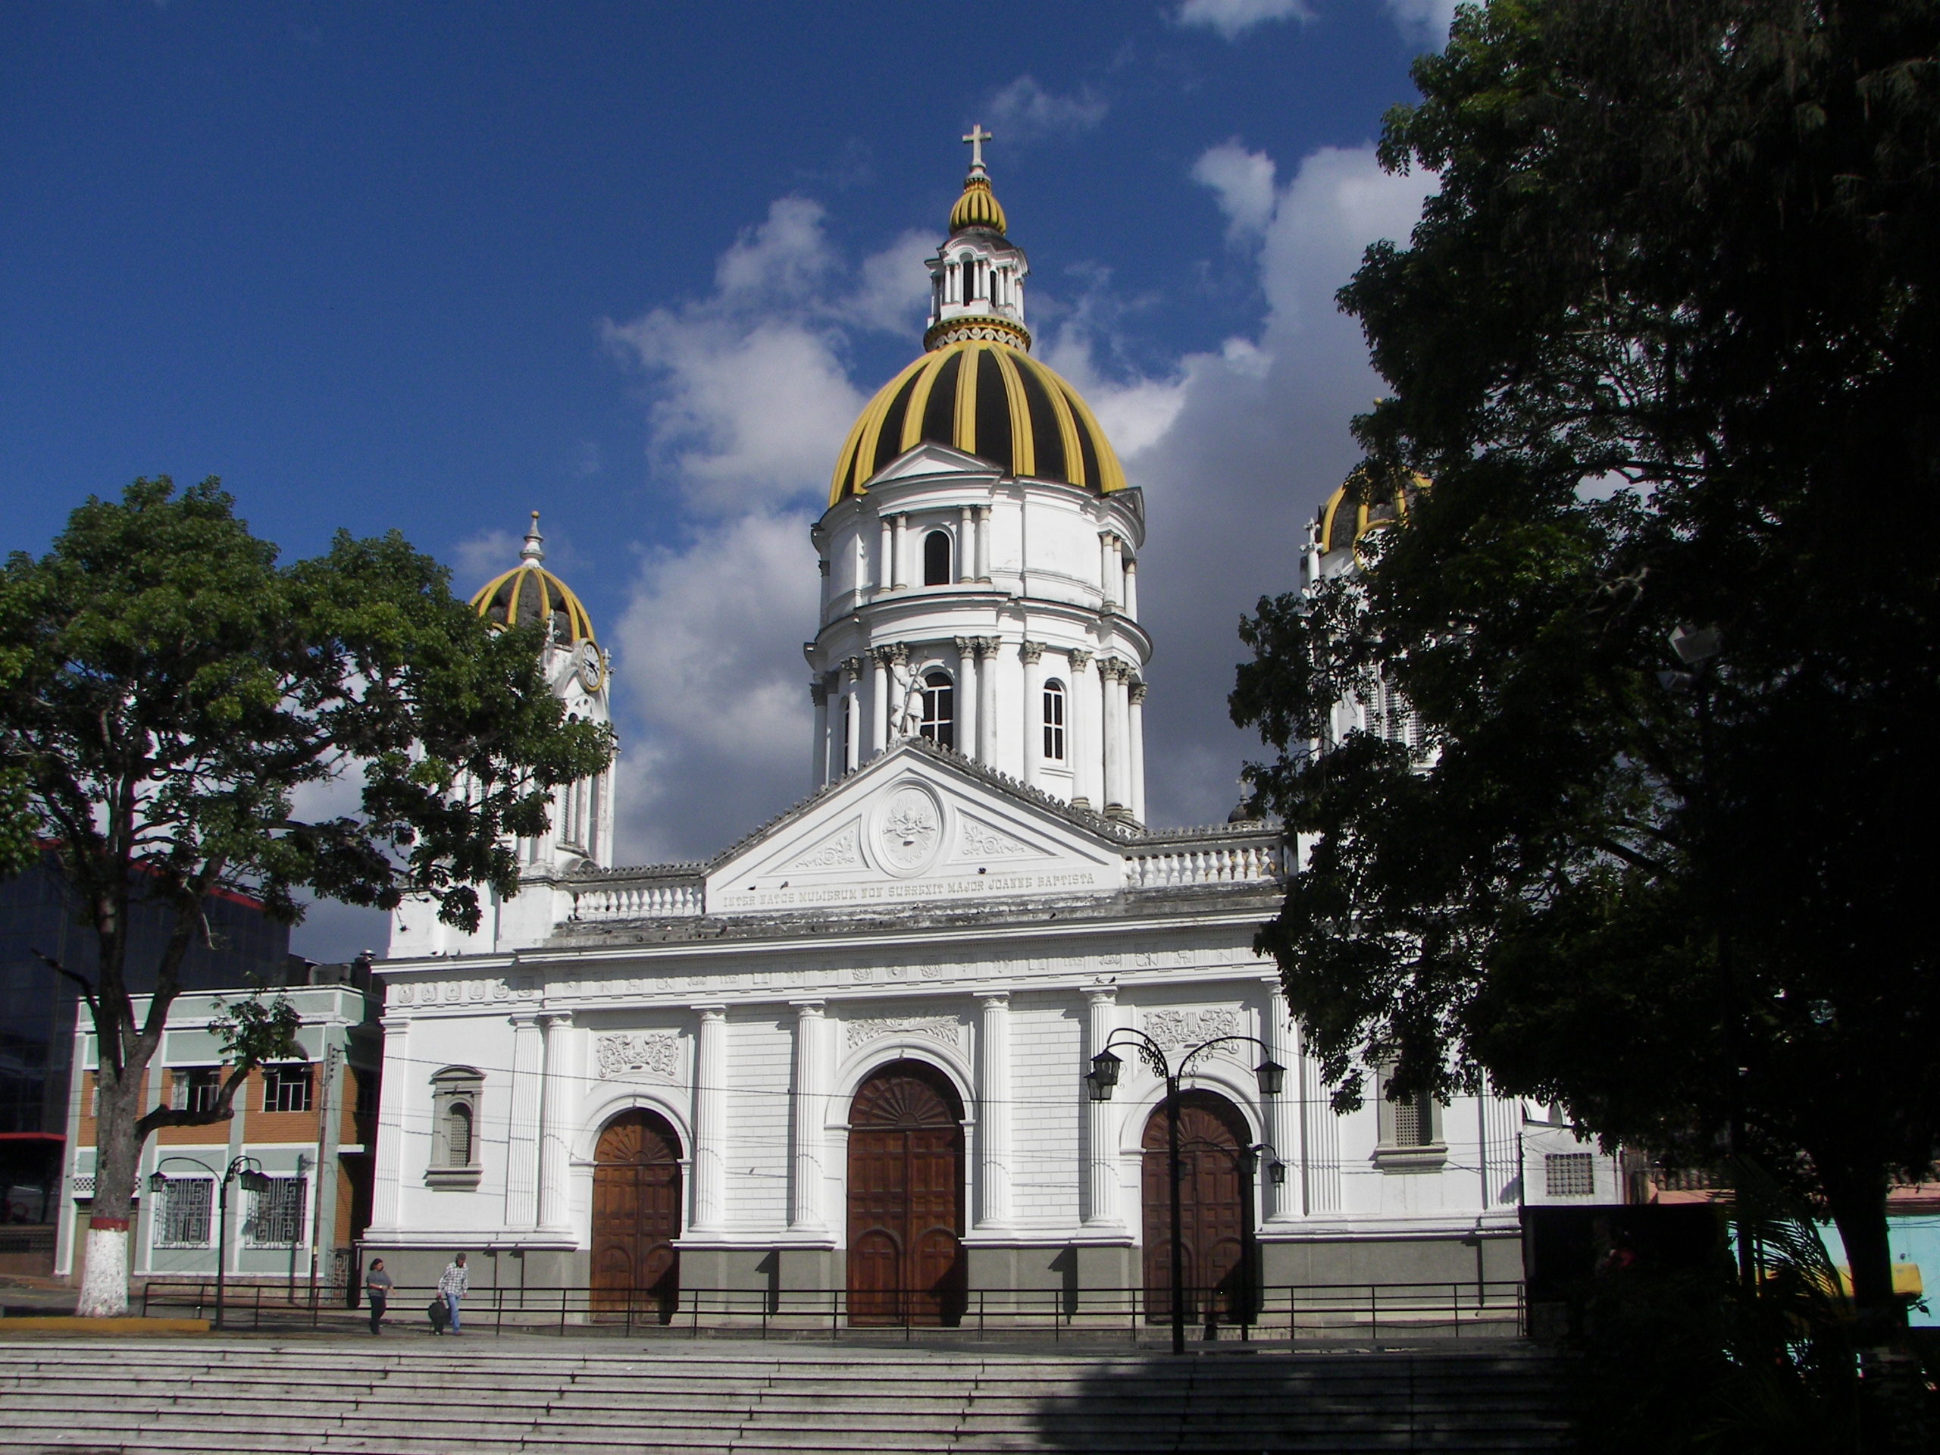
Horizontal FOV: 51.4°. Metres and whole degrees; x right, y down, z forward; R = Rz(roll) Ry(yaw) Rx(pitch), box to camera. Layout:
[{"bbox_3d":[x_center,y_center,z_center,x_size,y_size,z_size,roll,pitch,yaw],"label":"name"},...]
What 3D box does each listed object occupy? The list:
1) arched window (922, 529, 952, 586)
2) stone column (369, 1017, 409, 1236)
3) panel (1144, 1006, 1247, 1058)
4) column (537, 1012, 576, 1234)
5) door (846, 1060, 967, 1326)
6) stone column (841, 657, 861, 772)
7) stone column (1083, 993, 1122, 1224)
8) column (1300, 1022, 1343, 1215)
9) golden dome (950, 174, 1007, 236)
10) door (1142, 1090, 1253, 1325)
[{"bbox_3d":[-0.901,-4.830,57.238,0.830,1.720,0.300,-5,-17,17],"label":"arched window"},{"bbox_3d":[-13.590,9.263,47.333,0.780,5.008,0.500,-5,-16,16],"label":"stone column"},{"bbox_3d":[5.078,6.909,45.623,2.308,1.059,0.100,-5,-17,16],"label":"panel"},{"bbox_3d":[-9.425,9.023,46.096,0.740,5.008,0.620,-5,-16,16],"label":"column"},{"bbox_3d":[-1.453,10.831,47.080,2.883,5.979,0.150,-5,-17,16],"label":"door"},{"bbox_3d":[-2.937,0.286,50.078,0.580,4.060,0.580,-5,-16,16],"label":"stone column"},{"bbox_3d":[2.781,8.008,42.637,0.740,5.008,0.620,-5,-16,16],"label":"stone column"},{"bbox_3d":[8.198,8.640,47.392,0.880,5.530,0.500,-5,-17,17],"label":"column"},{"bbox_3d":[0.280,-15.629,60.287,1.721,2.091,1.721,0,-16,0],"label":"golden dome"},{"bbox_3d":[5.406,11.348,47.837,2.680,5.420,0.300,-5,-17,17],"label":"door"}]

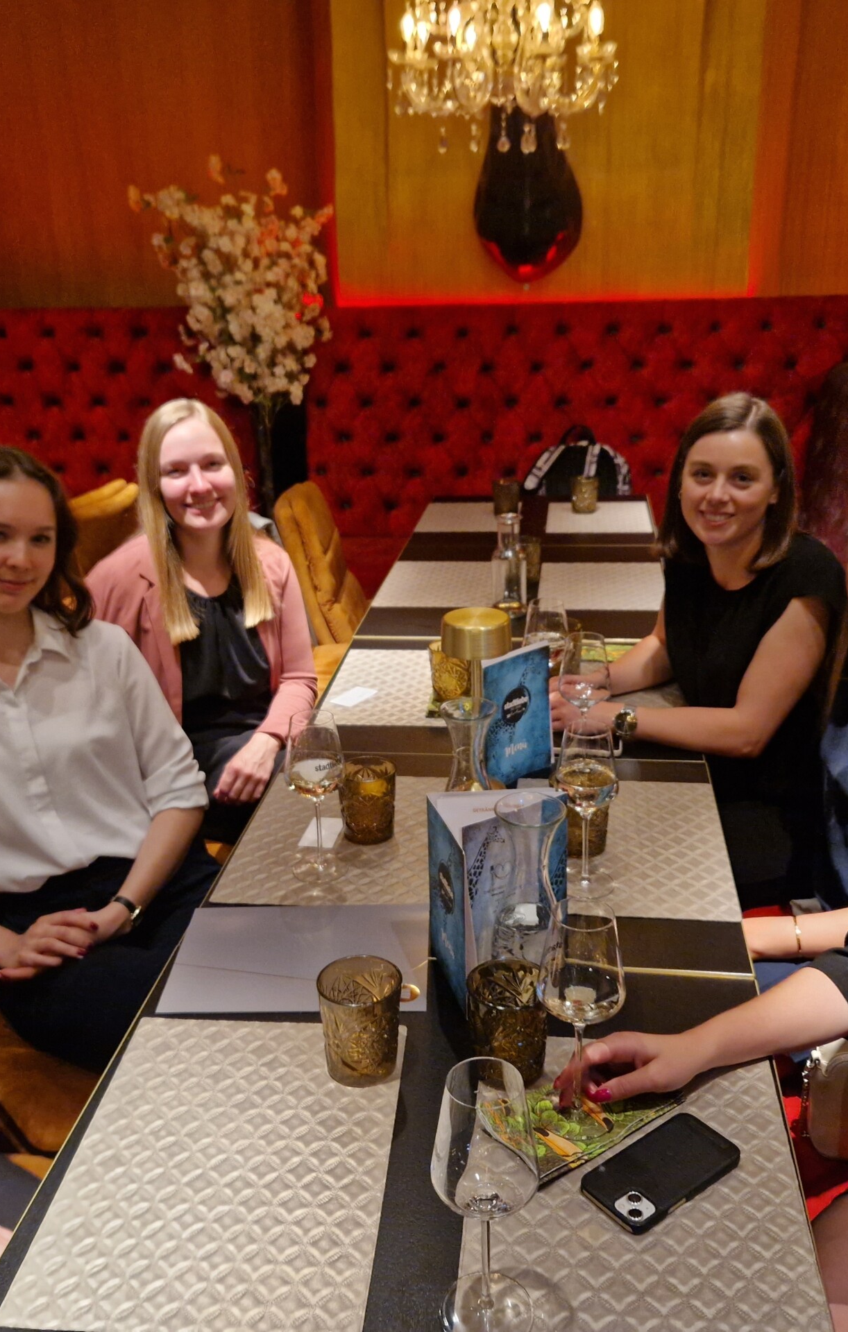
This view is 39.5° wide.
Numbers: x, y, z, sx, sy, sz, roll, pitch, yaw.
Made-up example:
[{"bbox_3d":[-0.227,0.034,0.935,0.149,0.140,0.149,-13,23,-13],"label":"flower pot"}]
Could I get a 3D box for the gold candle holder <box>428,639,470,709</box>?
[{"bbox_3d":[0.055,0.019,2.224,0.089,0.107,0.089,0,20,8],"label":"gold candle holder"}]

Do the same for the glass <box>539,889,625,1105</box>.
[{"bbox_3d":[0.151,0.339,1.144,0.086,0.226,0.086,0,20,8],"label":"glass"}]

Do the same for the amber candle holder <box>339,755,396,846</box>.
[{"bbox_3d":[-0.080,0.198,1.730,0.087,0.105,0.087,1,21,7],"label":"amber candle holder"}]

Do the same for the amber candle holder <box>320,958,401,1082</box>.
[{"bbox_3d":[-0.066,0.378,1.247,0.087,0.105,0.087,1,21,7],"label":"amber candle holder"}]

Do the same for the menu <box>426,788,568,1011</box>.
[{"bbox_3d":[0.103,0.268,1.378,0.157,0.210,0.148,-7,21,-14],"label":"menu"}]

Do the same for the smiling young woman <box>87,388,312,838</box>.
[{"bbox_3d":[-0.388,0.177,2.221,0.500,1.310,0.740,-10,22,-20],"label":"smiling young woman"}]

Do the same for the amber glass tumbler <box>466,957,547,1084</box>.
[{"bbox_3d":[0.089,0.376,1.238,0.087,0.105,0.087,-2,20,1],"label":"amber glass tumbler"}]

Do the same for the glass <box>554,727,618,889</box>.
[{"bbox_3d":[0.216,0.188,1.555,0.082,0.226,0.082,1,21,7],"label":"glass"}]

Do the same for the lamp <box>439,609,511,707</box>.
[{"bbox_3d":[0.086,0.058,1.866,0.110,0.275,0.110,0,20,8],"label":"lamp"}]

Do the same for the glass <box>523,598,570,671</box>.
[{"bbox_3d":[0.214,0.005,2.046,0.082,0.226,0.082,1,21,7],"label":"glass"}]

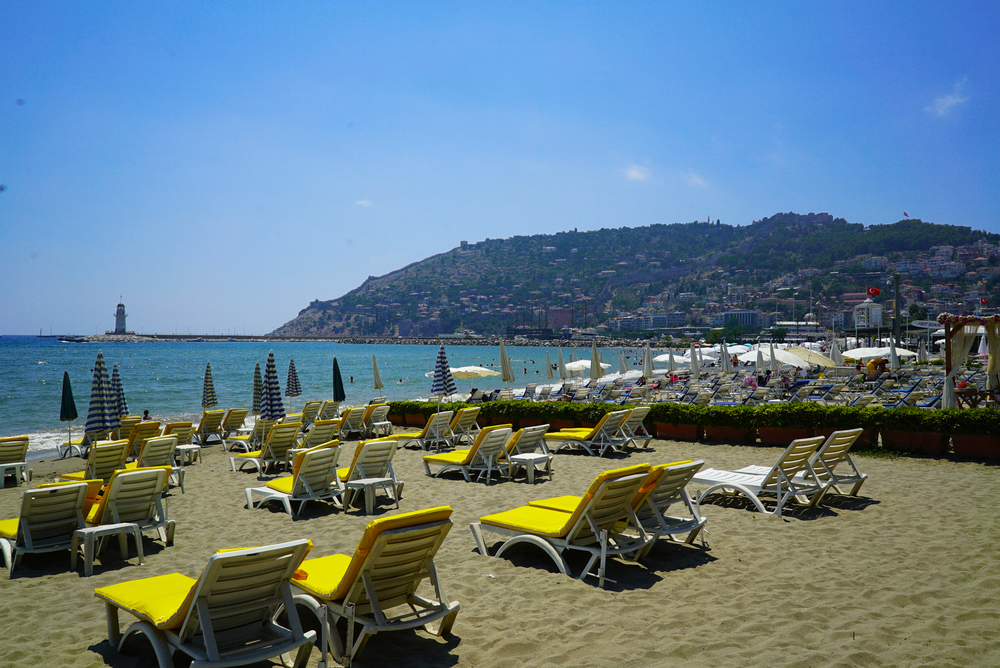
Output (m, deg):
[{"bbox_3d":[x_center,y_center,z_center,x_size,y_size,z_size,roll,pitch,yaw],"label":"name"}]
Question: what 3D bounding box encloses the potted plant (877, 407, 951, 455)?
[{"bbox_3d":[7.690,1.785,14.470,0.500,0.740,1.080,0,-4,-42],"label":"potted plant"}]

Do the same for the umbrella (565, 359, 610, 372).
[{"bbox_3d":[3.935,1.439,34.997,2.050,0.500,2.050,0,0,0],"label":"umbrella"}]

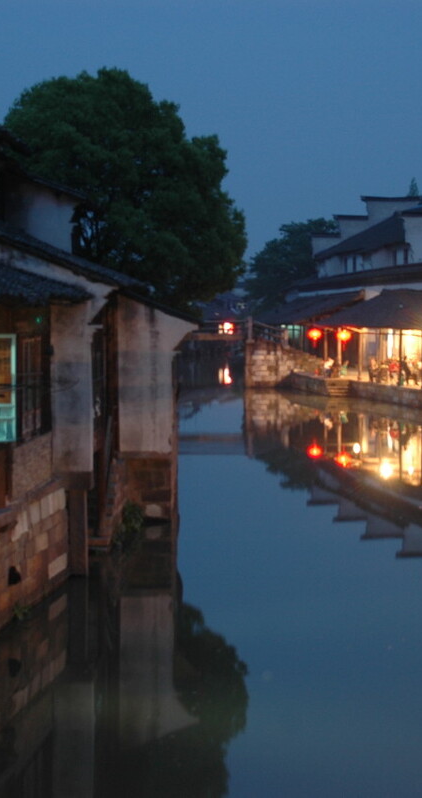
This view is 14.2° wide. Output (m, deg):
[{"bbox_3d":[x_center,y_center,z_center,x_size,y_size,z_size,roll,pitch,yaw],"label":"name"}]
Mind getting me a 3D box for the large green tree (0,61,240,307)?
[{"bbox_3d":[-2.345,-4.252,45.000,6.700,9.000,6.500,0,3,0],"label":"large green tree"}]

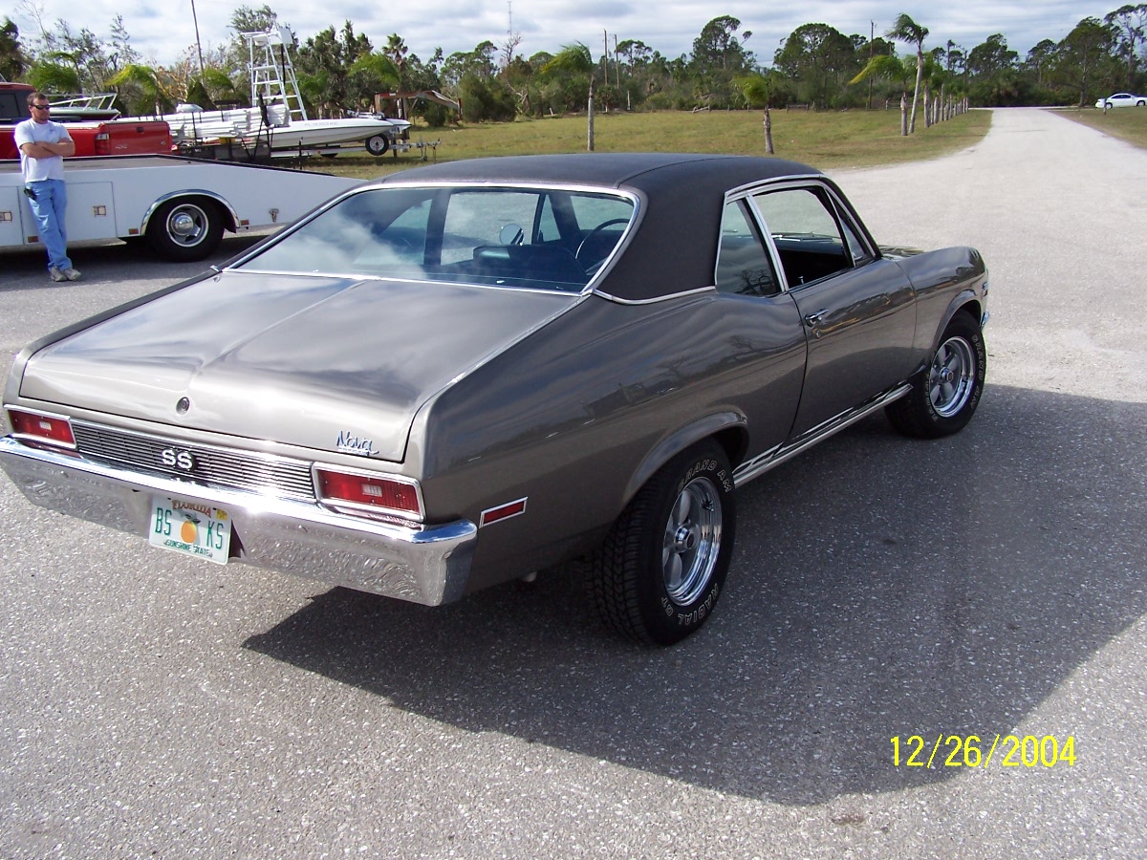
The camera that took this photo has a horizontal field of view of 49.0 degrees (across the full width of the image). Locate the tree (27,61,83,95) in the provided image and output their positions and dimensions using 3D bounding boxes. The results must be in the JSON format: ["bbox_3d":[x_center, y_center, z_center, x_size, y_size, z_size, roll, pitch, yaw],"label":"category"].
[{"bbox_3d":[-18.517,-11.488,45.324,1.843,3.529,1.659,-7,16,-20],"label":"tree"}]

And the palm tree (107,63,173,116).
[{"bbox_3d":[-15.526,-11.488,45.446,2.214,3.332,1.992,-6,15,-17],"label":"palm tree"}]

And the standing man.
[{"bbox_3d":[-5.319,-2.483,12.750,0.560,1.810,0.450,-11,18,-34],"label":"standing man"}]

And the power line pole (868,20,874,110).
[{"bbox_3d":[32.493,-39.733,136.982,0.330,9.394,0.330,2,15,13],"label":"power line pole"}]

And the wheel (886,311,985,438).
[{"bbox_3d":[1.830,-0.281,6.366,0.650,0.650,0.225,-14,19,-39],"label":"wheel"}]

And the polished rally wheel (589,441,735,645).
[{"bbox_3d":[0.296,0.344,4.060,0.240,0.675,0.675,8,17,33],"label":"polished rally wheel"}]

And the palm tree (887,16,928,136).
[{"bbox_3d":[14.412,-15.403,54.464,1.748,4.926,1.574,3,15,14],"label":"palm tree"}]

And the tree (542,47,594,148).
[{"bbox_3d":[-0.152,-11.284,42.848,1.809,3.490,1.628,-1,15,1],"label":"tree"}]

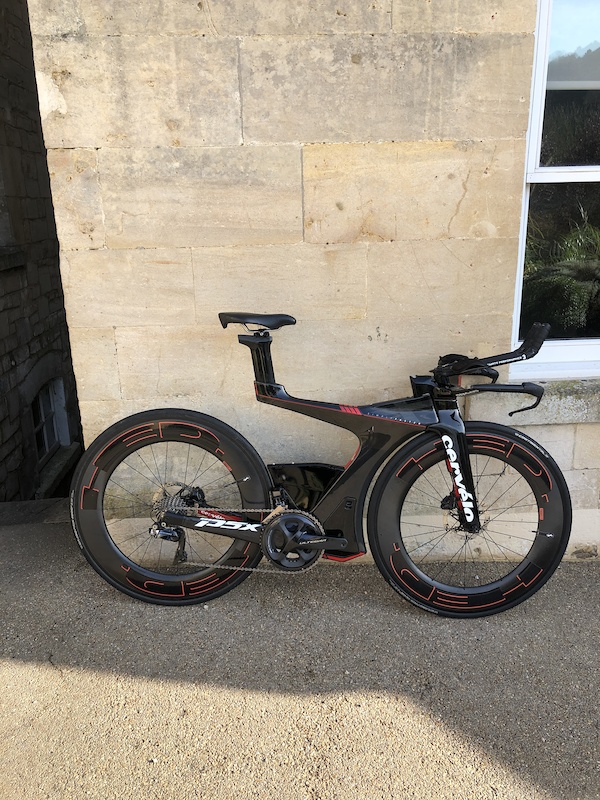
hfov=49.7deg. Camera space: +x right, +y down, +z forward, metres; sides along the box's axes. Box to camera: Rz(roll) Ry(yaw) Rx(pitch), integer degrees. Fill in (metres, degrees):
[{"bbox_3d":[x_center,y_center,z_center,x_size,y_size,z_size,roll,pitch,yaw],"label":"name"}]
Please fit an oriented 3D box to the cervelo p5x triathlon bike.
[{"bbox_3d":[0.076,0.219,2.092,1.642,0.994,0.440,2,8,0],"label":"cervelo p5x triathlon bike"}]

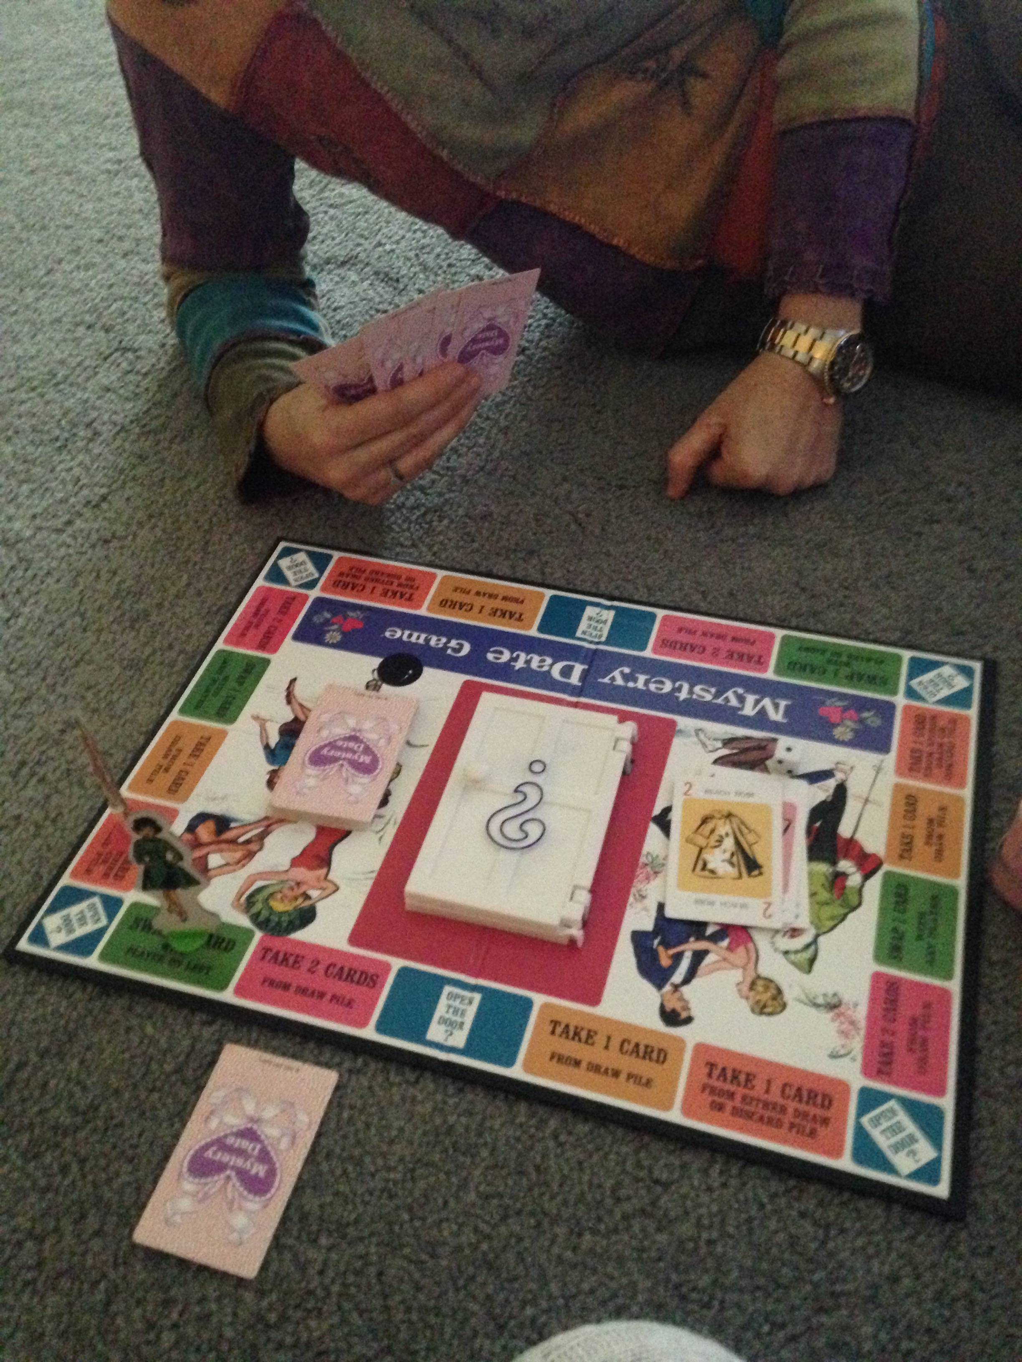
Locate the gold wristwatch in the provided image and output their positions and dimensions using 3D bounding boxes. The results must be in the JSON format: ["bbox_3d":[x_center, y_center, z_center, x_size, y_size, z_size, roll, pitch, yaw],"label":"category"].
[{"bbox_3d":[0.205,-0.216,0.875,0.062,0.044,0.066,-20,38,-25],"label":"gold wristwatch"}]

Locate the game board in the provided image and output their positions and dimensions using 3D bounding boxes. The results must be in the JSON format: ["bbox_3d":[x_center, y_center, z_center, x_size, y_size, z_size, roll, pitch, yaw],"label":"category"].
[{"bbox_3d":[0.018,0.068,0.728,0.476,0.009,0.347,11,47,13],"label":"game board"}]

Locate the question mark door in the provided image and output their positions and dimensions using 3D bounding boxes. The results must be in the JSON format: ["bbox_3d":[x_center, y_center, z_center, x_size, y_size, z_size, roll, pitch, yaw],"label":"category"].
[{"bbox_3d":[0.010,0.069,0.706,0.092,0.022,0.144,10,47,12],"label":"question mark door"}]

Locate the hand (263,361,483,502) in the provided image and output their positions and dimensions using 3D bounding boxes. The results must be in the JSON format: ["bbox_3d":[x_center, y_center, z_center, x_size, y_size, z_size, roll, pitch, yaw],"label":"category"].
[{"bbox_3d":[-0.093,-0.169,0.880,0.140,0.085,0.070,1,46,4],"label":"hand"}]

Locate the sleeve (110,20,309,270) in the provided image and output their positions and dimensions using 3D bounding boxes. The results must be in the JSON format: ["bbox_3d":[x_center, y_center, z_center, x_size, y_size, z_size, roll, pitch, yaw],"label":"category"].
[{"bbox_3d":[-0.183,-0.330,0.805,0.097,0.138,0.090,-6,34,3],"label":"sleeve"}]

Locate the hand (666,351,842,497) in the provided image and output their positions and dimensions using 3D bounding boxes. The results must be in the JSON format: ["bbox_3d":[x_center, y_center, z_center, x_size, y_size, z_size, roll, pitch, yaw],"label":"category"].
[{"bbox_3d":[0.169,-0.177,0.900,0.112,0.086,0.080,-3,46,0],"label":"hand"}]

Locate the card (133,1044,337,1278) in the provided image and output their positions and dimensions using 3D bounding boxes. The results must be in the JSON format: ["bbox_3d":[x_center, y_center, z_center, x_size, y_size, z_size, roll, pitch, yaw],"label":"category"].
[{"bbox_3d":[-0.123,0.216,0.593,0.059,0.002,0.098,10,47,13],"label":"card"}]

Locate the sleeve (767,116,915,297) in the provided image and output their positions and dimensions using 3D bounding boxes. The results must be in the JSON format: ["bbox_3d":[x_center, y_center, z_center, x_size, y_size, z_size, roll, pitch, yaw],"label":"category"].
[{"bbox_3d":[0.210,-0.302,0.832,0.085,0.110,0.075,-2,34,-1],"label":"sleeve"}]

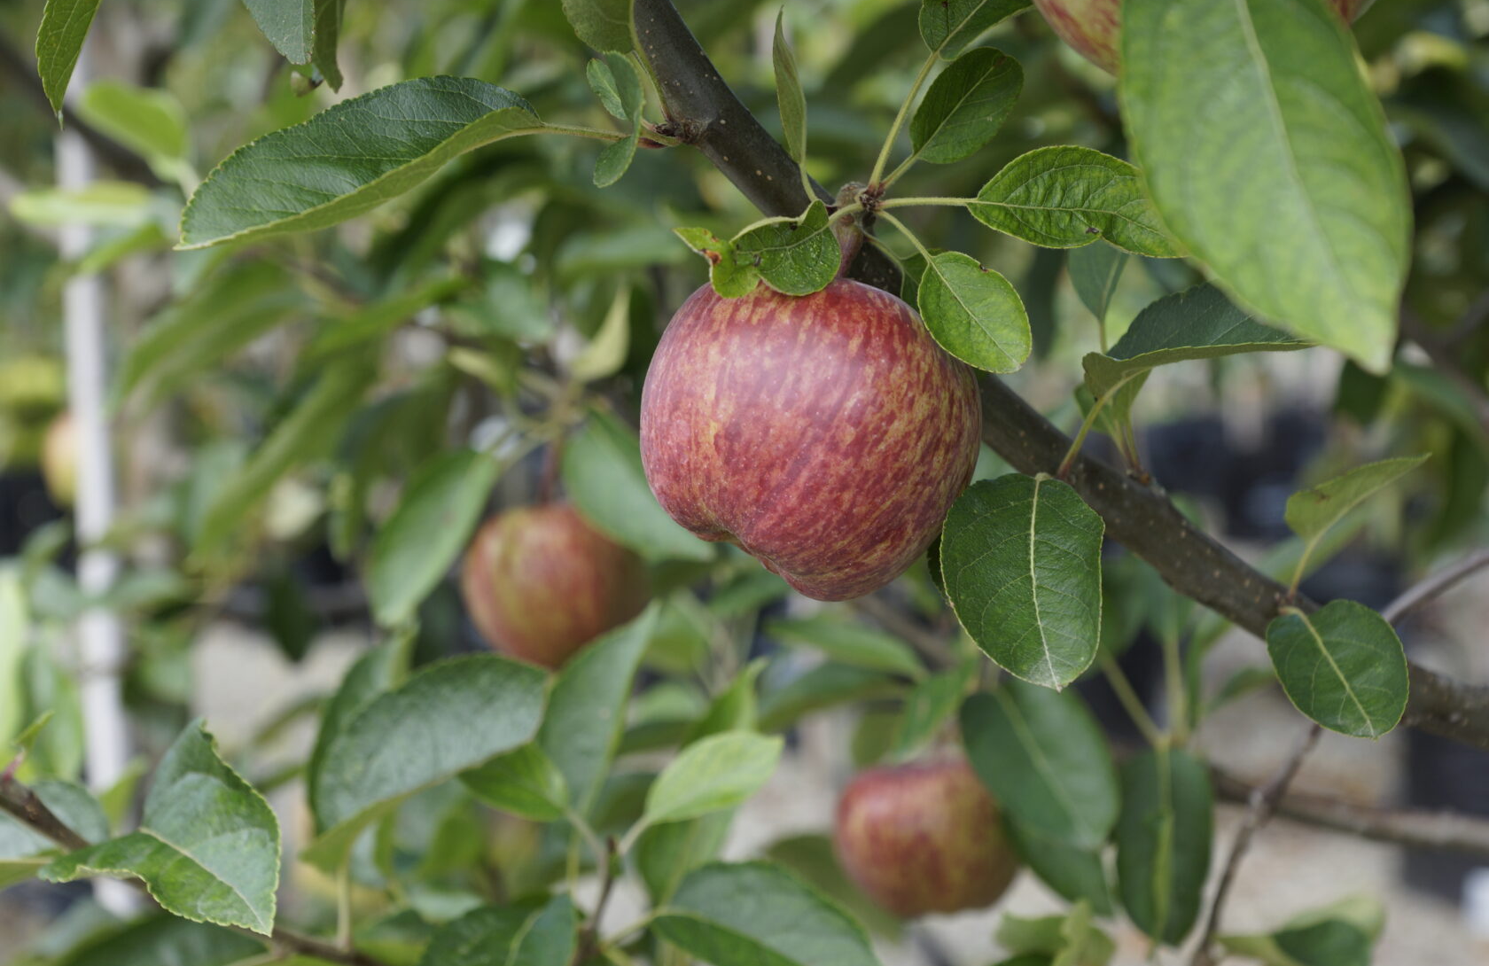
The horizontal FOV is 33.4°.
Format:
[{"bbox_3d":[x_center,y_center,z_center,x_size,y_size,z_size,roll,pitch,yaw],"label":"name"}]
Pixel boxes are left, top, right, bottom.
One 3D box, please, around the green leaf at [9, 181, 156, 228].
[{"bbox_3d":[-0.288,-0.122,1.080,0.064,0.015,0.030,0,37,0],"label":"green leaf"}]

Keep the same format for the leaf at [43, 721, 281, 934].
[{"bbox_3d":[-0.148,0.087,0.635,0.054,0.026,0.050,28,56,26],"label":"leaf"}]

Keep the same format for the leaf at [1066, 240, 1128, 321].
[{"bbox_3d":[0.090,-0.059,0.645,0.019,0.037,0.010,-6,-9,-16],"label":"leaf"}]

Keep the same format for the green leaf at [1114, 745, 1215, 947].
[{"bbox_3d":[0.131,0.113,0.775,0.031,0.062,0.015,-2,-6,0],"label":"green leaf"}]

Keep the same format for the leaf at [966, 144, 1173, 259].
[{"bbox_3d":[0.077,-0.063,0.567,0.053,0.026,0.013,13,-30,0],"label":"leaf"}]

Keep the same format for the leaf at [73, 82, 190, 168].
[{"bbox_3d":[-0.267,-0.156,1.080,0.056,0.034,0.015,37,-18,6],"label":"leaf"}]

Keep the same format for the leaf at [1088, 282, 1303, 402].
[{"bbox_3d":[0.108,-0.033,0.590,0.056,0.015,0.026,-12,41,-10],"label":"leaf"}]

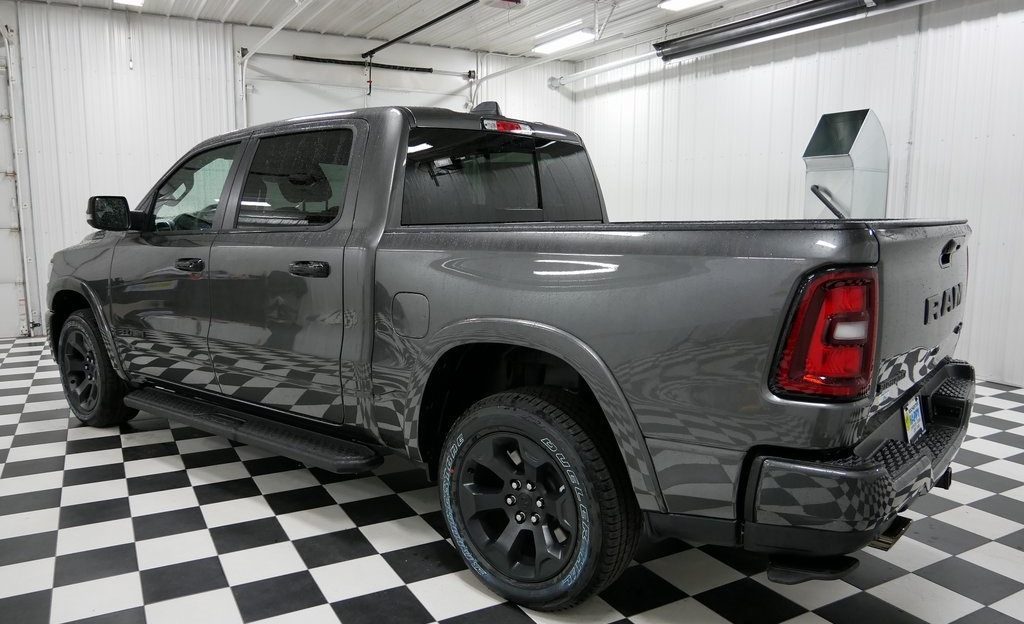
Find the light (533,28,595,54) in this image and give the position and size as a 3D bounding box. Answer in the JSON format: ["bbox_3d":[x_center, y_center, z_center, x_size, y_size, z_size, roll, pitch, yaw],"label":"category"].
[{"bbox_3d":[0.659,-3.436,9.727,0.320,0.090,1.240,-4,9,-29],"label":"light"}]

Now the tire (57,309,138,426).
[{"bbox_3d":[-2.768,0.366,5.166,0.810,0.800,0.280,6,10,37],"label":"tire"}]

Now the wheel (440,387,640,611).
[{"bbox_3d":[0.088,0.692,2.893,0.800,0.800,0.275,6,10,38],"label":"wheel"}]

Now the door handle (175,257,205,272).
[{"bbox_3d":[-1.681,-0.245,4.016,0.240,0.066,0.055,6,10,38],"label":"door handle"}]

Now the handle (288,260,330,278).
[{"bbox_3d":[-0.888,-0.187,3.378,0.240,0.070,0.055,6,10,38],"label":"handle"}]

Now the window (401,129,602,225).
[{"bbox_3d":[0.008,-0.662,3.893,0.070,0.440,1.560,-6,2,39],"label":"window"}]

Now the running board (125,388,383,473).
[{"bbox_3d":[-1.438,0.606,4.051,2.120,0.075,0.240,6,10,37],"label":"running board"}]

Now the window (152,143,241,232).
[{"bbox_3d":[-1.700,-0.671,4.135,0.740,0.460,0.050,6,-5,38],"label":"window"}]

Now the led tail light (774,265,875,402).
[{"bbox_3d":[0.878,0.048,2.159,0.240,0.380,0.210,6,10,37],"label":"led tail light"}]

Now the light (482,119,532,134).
[{"bbox_3d":[-0.028,-0.949,3.945,0.060,0.055,0.380,6,10,37],"label":"light"}]

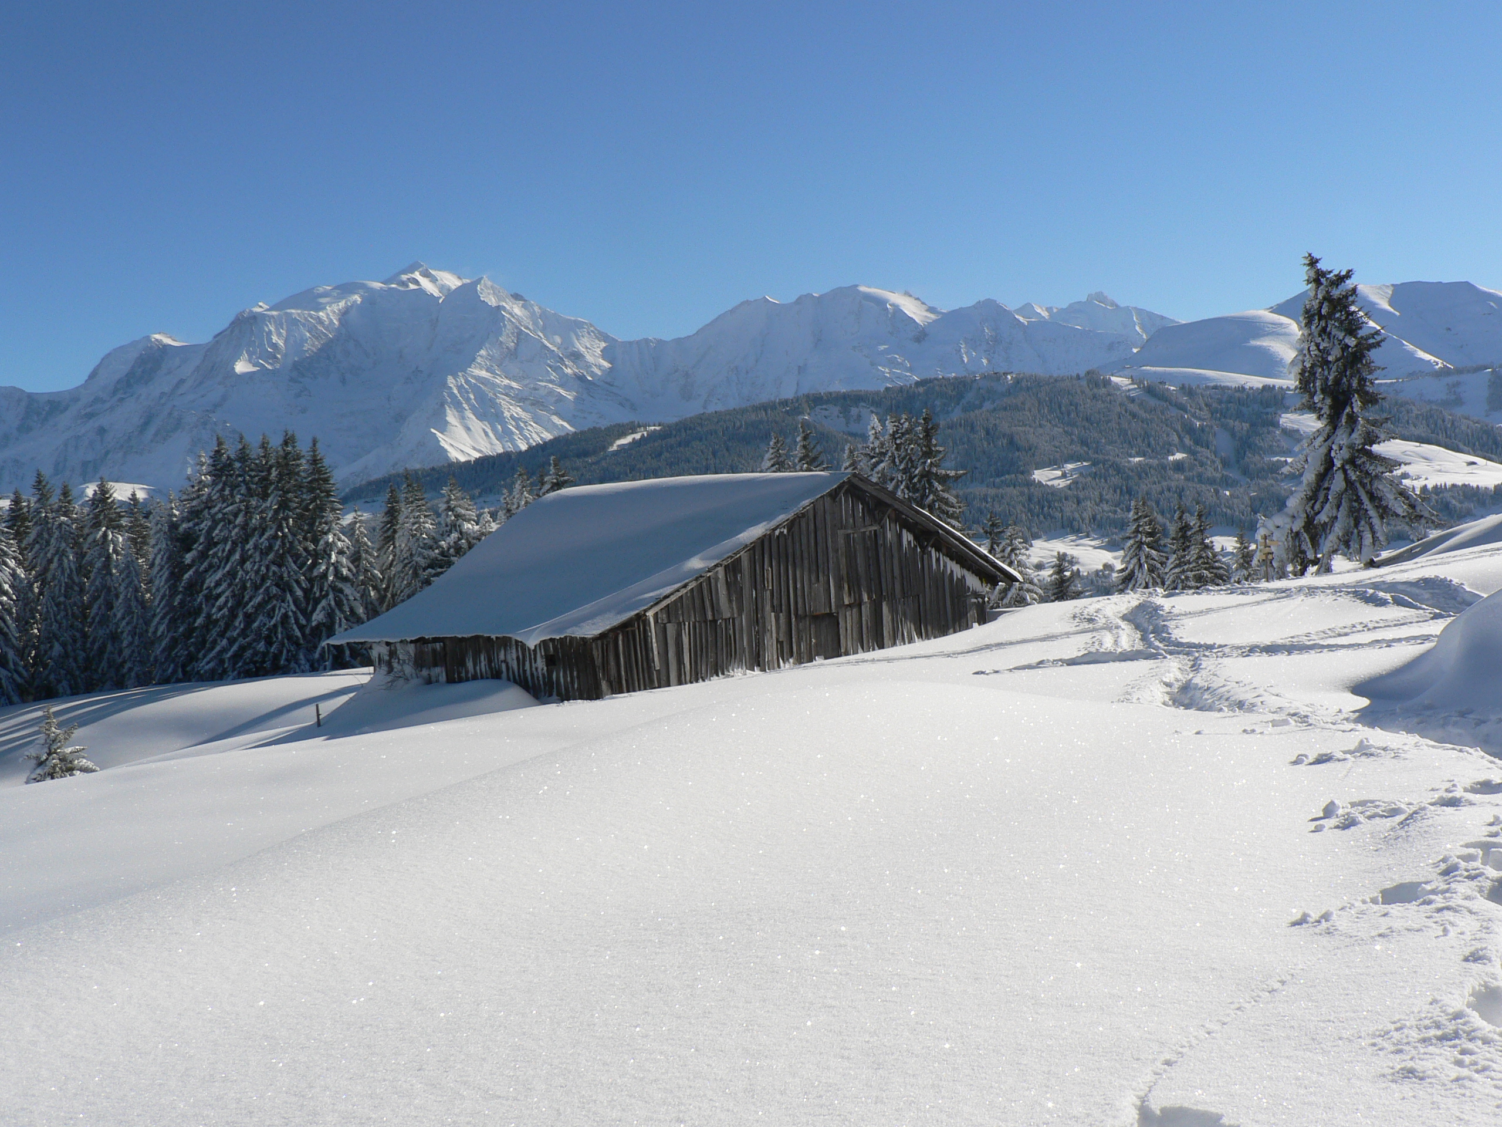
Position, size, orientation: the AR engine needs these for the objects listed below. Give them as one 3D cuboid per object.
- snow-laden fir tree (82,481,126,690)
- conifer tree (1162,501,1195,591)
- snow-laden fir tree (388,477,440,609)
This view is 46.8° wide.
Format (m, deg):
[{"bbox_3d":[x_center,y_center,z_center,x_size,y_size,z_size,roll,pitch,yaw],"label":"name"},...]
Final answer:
[{"bbox_3d":[-25.332,0.828,68.000,1.885,8.413,1.885,0,1,0],"label":"snow-laden fir tree"},{"bbox_3d":[16.354,-0.558,66.000,1.696,3.391,1.696,-3,1,0],"label":"conifer tree"},{"bbox_3d":[-15.496,-0.054,80.000,2.488,8.059,2.488,0,1,0],"label":"snow-laden fir tree"}]

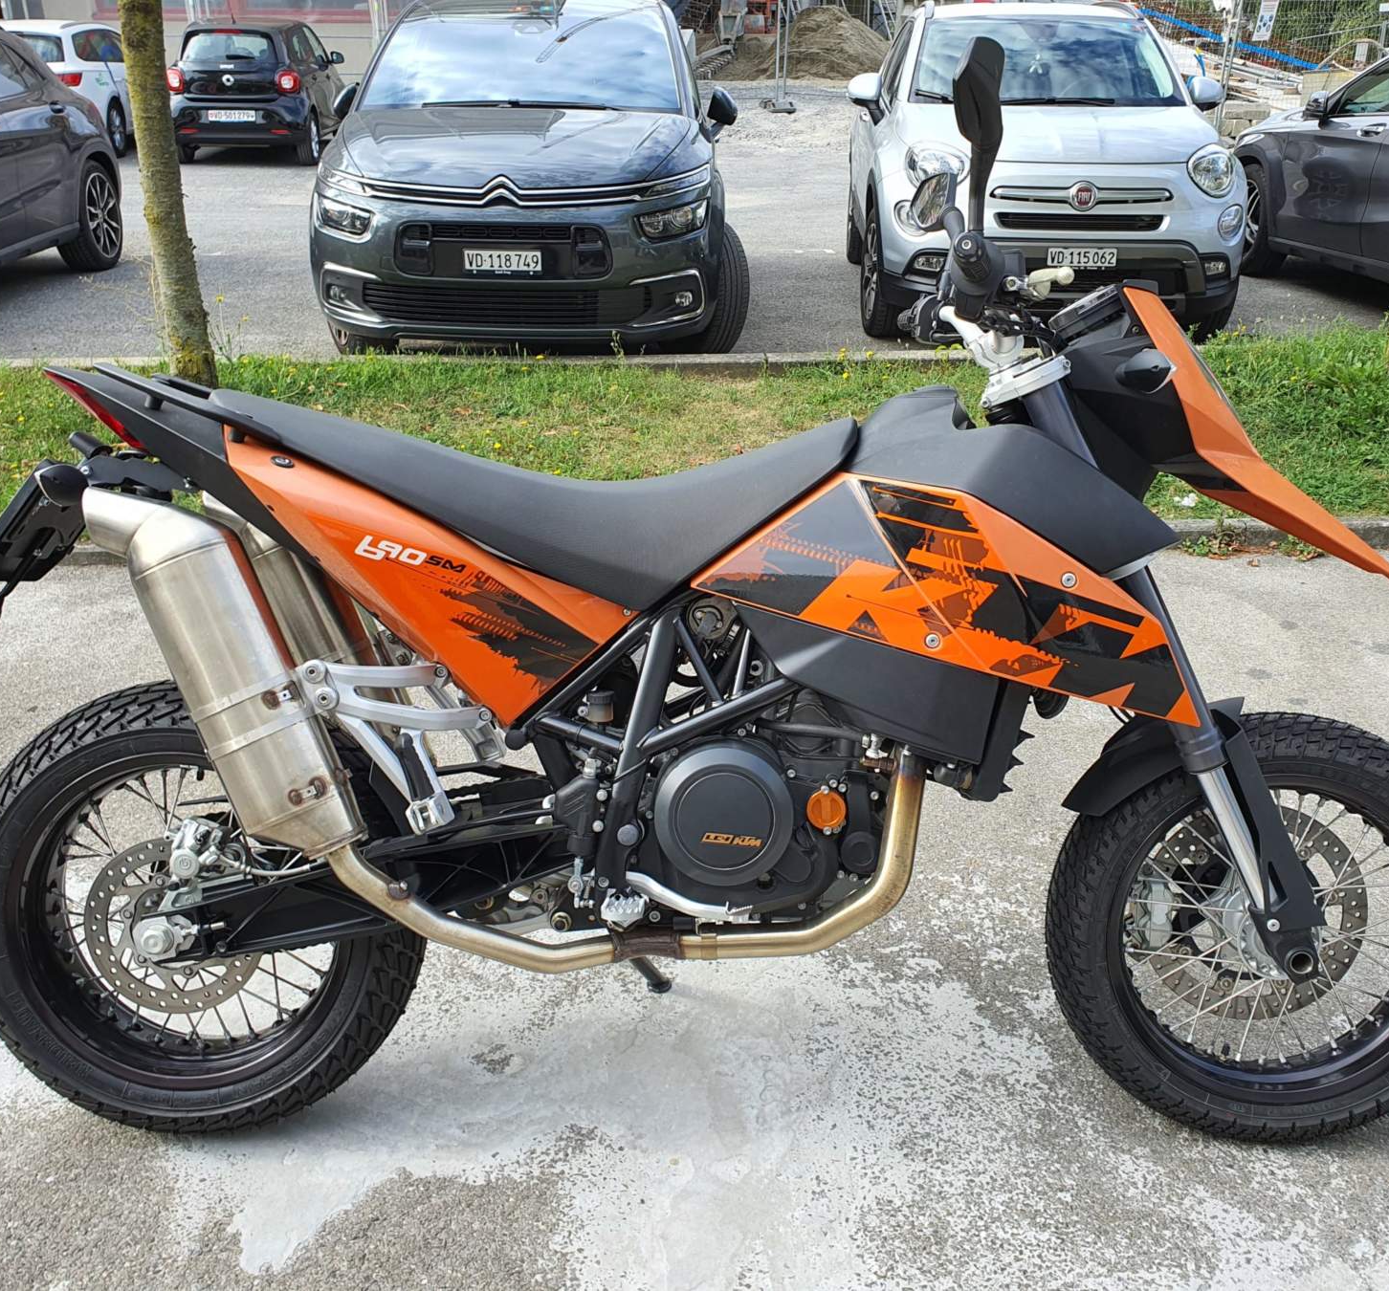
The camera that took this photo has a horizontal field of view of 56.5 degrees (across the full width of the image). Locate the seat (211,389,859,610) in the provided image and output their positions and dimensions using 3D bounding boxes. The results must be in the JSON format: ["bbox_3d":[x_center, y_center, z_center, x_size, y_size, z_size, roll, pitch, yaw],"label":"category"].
[{"bbox_3d":[-0.205,-0.192,1.670,0.825,0.270,0.260,1,10,0],"label":"seat"}]

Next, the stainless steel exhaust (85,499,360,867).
[{"bbox_3d":[-0.550,0.022,1.542,0.148,0.498,0.125,-24,9,4],"label":"stainless steel exhaust"}]

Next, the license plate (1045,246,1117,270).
[{"bbox_3d":[1.699,-1.698,5.664,0.300,0.080,0.015,2,25,4],"label":"license plate"}]

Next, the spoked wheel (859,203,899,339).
[{"bbox_3d":[0.968,-1.904,6.564,0.220,0.670,0.670,2,25,4],"label":"spoked wheel"}]

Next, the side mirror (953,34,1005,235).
[{"bbox_3d":[0.292,-0.526,1.335,0.065,0.205,0.150,2,8,15],"label":"side mirror"}]

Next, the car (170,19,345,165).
[{"bbox_3d":[-5.380,-6.930,16.170,1.665,1.554,3.495,-2,25,-5],"label":"car"}]

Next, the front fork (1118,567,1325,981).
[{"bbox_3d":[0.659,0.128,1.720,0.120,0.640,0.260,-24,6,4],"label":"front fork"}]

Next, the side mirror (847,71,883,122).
[{"bbox_3d":[0.925,-2.960,6.975,0.220,0.250,0.170,2,25,4],"label":"side mirror"}]

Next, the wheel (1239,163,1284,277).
[{"bbox_3d":[3.660,-2.750,8.361,0.235,0.690,0.690,0,25,-1],"label":"wheel"}]

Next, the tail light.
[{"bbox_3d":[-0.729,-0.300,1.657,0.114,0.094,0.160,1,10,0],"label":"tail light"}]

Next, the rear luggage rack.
[{"bbox_3d":[-0.610,-0.295,1.657,0.251,0.050,0.210,23,9,-3],"label":"rear luggage rack"}]

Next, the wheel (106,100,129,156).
[{"bbox_3d":[-6.809,-6.031,15.100,0.215,0.650,0.650,0,25,-1],"label":"wheel"}]

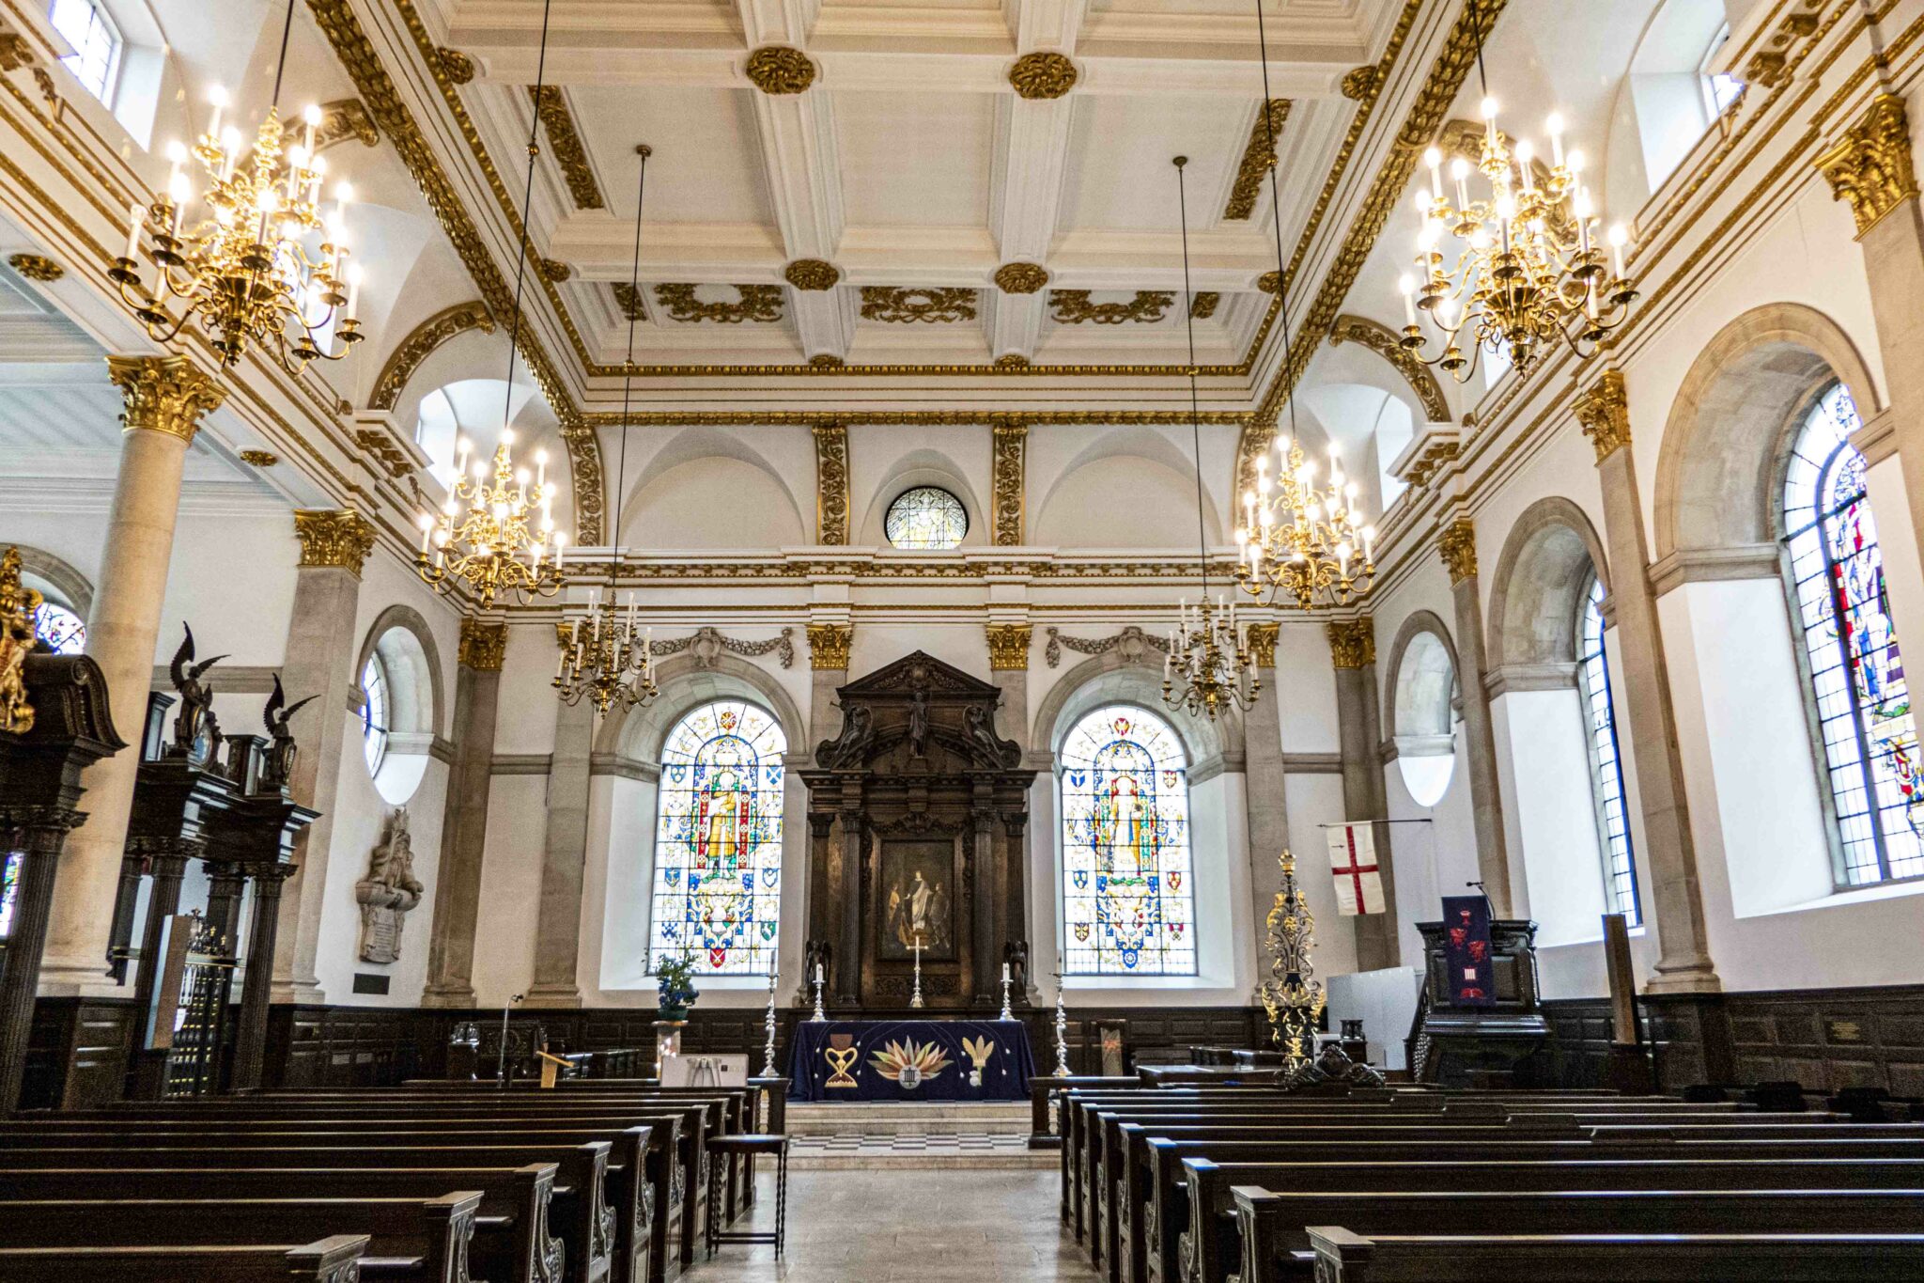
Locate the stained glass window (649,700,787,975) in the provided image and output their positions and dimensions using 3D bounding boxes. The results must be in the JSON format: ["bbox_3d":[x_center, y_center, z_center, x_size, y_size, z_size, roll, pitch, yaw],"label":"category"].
[{"bbox_3d":[-3.741,3.005,20.073,2.061,4.300,0.200,0,-17,-1],"label":"stained glass window"}]

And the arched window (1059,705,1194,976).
[{"bbox_3d":[2.798,3.360,22.145,2.278,4.654,0.130,0,-16,-1],"label":"arched window"}]

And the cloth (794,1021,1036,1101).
[{"bbox_3d":[-0.661,5.561,17.063,3.140,1.011,0.950,0,-17,-1],"label":"cloth"}]

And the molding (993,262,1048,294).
[{"bbox_3d":[0.847,-5.258,18.530,0.780,0.150,0.760,0,-17,-1],"label":"molding"}]

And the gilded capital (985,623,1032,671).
[{"bbox_3d":[0.746,0.114,20.190,0.733,0.758,0.350,0,-17,-1],"label":"gilded capital"}]

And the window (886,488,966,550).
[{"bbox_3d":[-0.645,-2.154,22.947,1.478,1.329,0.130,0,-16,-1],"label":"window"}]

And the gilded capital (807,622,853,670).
[{"bbox_3d":[-2.238,0.114,21.725,0.786,0.806,0.320,0,-16,-1],"label":"gilded capital"}]

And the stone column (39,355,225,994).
[{"bbox_3d":[-8.280,0.242,12.671,0.840,6.286,0.840,0,-16,-1],"label":"stone column"}]

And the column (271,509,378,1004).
[{"bbox_3d":[-8.394,1.390,16.470,0.850,6.270,0.750,0,-16,-1],"label":"column"}]

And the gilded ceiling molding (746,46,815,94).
[{"bbox_3d":[-2.050,-6.467,14.514,0.760,0.150,0.740,0,-17,-1],"label":"gilded ceiling molding"}]

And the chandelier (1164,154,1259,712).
[{"bbox_3d":[2.883,-2.704,15.765,1.160,7.560,1.160,0,-16,-1],"label":"chandelier"}]

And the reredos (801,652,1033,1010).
[{"bbox_3d":[-0.652,2.850,19.080,3.471,5.467,0.850,0,-17,-1],"label":"reredos"}]

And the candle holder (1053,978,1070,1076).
[{"bbox_3d":[1.289,4.974,16.596,0.230,1.267,0.230,0,-17,-1],"label":"candle holder"}]

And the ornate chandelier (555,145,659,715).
[{"bbox_3d":[-4.087,-2.774,15.613,1.180,7.579,1.180,0,-16,-1],"label":"ornate chandelier"}]

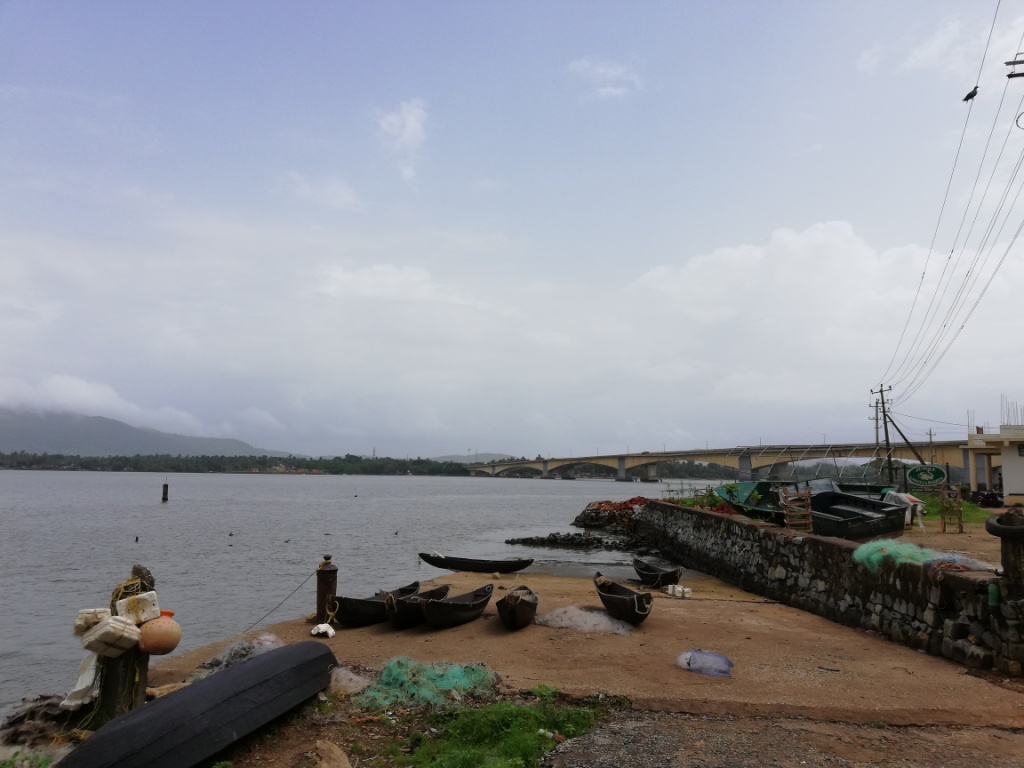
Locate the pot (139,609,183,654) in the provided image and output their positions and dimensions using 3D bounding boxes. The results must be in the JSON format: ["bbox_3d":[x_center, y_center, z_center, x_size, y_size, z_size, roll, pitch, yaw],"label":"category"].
[{"bbox_3d":[-3.279,2.318,7.450,0.390,0.390,0.390,11,-6,1],"label":"pot"}]

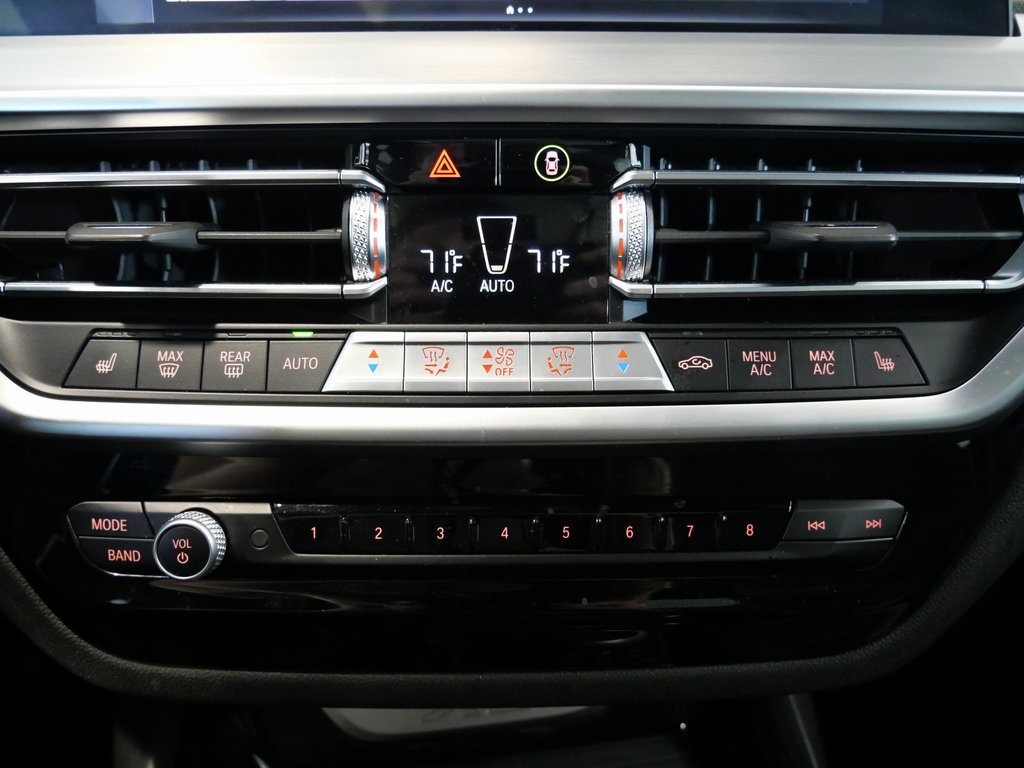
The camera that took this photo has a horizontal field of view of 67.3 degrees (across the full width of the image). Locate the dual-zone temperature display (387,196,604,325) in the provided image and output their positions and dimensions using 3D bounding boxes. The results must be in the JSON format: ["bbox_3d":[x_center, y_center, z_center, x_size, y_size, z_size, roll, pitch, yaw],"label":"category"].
[{"bbox_3d":[-0.004,-0.034,0.212,0.060,0.035,0.010,0,0,0],"label":"dual-zone temperature display"}]

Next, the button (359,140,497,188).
[{"bbox_3d":[-0.023,-0.059,0.214,0.037,0.013,0.012,0,2,0],"label":"button"}]

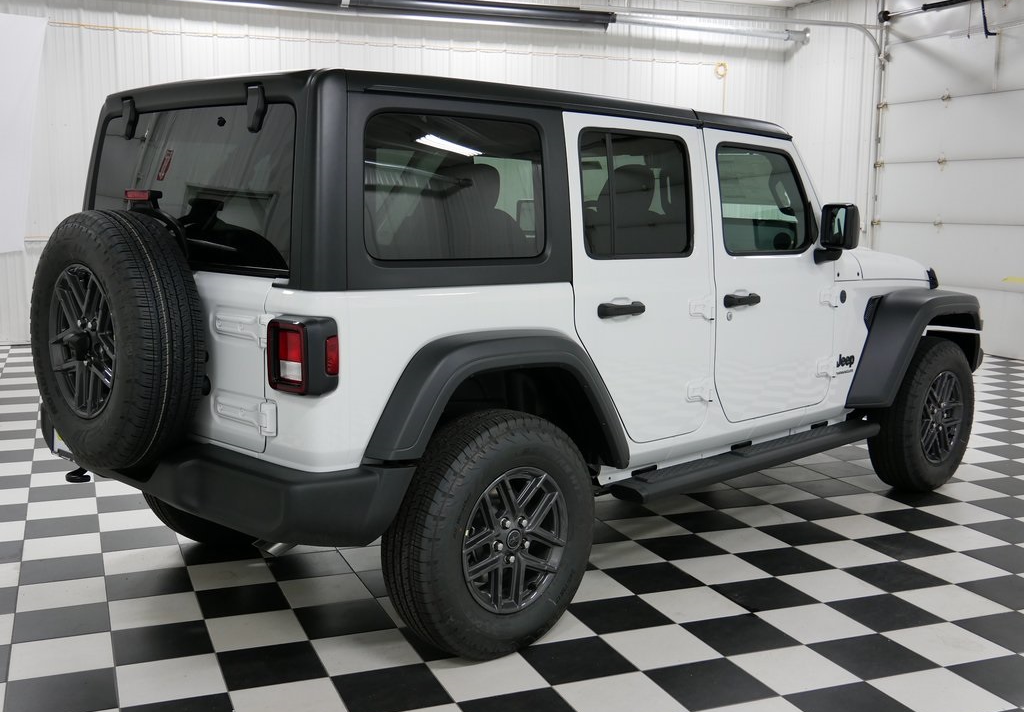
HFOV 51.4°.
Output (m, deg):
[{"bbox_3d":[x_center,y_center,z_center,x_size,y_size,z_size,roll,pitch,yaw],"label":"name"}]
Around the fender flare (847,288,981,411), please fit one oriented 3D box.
[{"bbox_3d":[2.007,-0.066,5.345,1.129,0.533,0.294,-8,12,-44],"label":"fender flare"}]

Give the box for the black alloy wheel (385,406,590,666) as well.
[{"bbox_3d":[-0.057,0.571,3.485,0.792,0.802,0.245,-8,12,-44],"label":"black alloy wheel"}]

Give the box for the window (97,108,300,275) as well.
[{"bbox_3d":[-1.073,-0.537,3.455,0.040,0.513,1.316,7,1,-45],"label":"window"}]

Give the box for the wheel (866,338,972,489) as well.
[{"bbox_3d":[2.124,0.294,5.497,0.792,0.802,0.245,-8,12,-44],"label":"wheel"}]

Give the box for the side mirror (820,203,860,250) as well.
[{"bbox_3d":[1.401,-0.556,4.564,0.110,0.198,0.167,-6,11,-38],"label":"side mirror"}]

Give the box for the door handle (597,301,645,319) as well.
[{"bbox_3d":[0.389,-0.162,3.782,0.251,0.063,0.044,-8,12,-44],"label":"door handle"}]

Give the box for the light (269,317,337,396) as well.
[{"bbox_3d":[-0.596,-0.001,3.049,0.124,0.220,0.193,-8,12,-44],"label":"light"}]

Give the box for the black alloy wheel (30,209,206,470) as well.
[{"bbox_3d":[-1.243,-0.052,3.337,0.238,0.810,0.787,-8,12,-44],"label":"black alloy wheel"}]

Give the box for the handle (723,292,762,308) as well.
[{"bbox_3d":[0.929,-0.222,4.283,0.247,0.061,0.044,-8,12,-44],"label":"handle"}]

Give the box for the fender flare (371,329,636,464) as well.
[{"bbox_3d":[-0.024,0.183,3.377,1.010,0.497,0.160,-8,12,-44],"label":"fender flare"}]

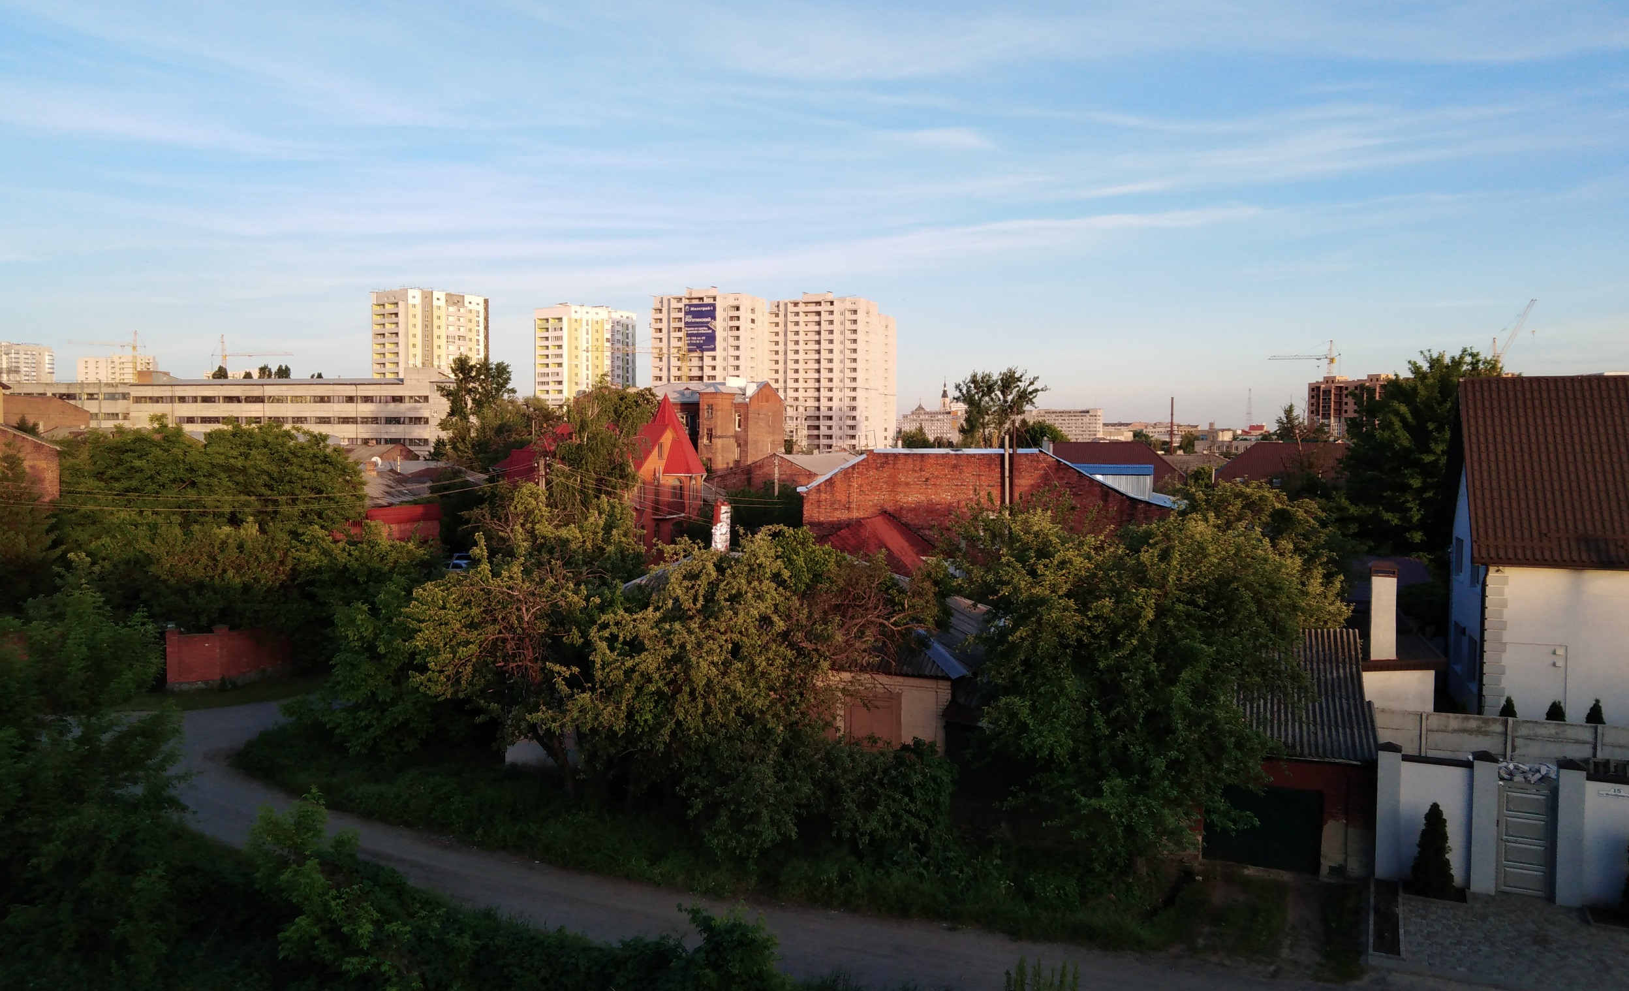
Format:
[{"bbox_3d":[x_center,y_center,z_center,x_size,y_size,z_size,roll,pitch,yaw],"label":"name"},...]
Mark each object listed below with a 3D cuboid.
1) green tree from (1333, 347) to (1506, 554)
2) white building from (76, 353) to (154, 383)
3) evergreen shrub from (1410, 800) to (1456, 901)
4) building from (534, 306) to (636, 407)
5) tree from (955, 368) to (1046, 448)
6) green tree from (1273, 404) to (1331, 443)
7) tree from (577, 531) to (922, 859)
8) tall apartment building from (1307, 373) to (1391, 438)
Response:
[{"bbox_3d":[23.937,0.503,48.094,6.800,12.500,6.500,1,3,26],"label":"green tree"},{"bbox_3d":[-367.021,-49.003,643.307,38.000,48.310,16.000,-1,3,-15],"label":"white building"},{"bbox_3d":[12.303,7.003,24.334,0.800,1.800,0.780,2,3,27],"label":"evergreen shrub"},{"bbox_3d":[-75.960,-37.031,406.410,18.020,49.500,28.510,2,4,37],"label":"building"},{"bbox_3d":[17.514,-4.329,114.932,8.600,15.070,8.000,0,3,0],"label":"tree"},{"bbox_3d":[45.327,-2.288,114.999,5.200,12.740,5.200,1,3,21],"label":"green tree"},{"bbox_3d":[-1.501,4.175,27.513,7.600,6.790,6.500,0,3,-3],"label":"tree"},{"bbox_3d":[212.102,-28.627,477.433,15.000,35.300,33.000,-2,4,-44],"label":"tall apartment building"}]

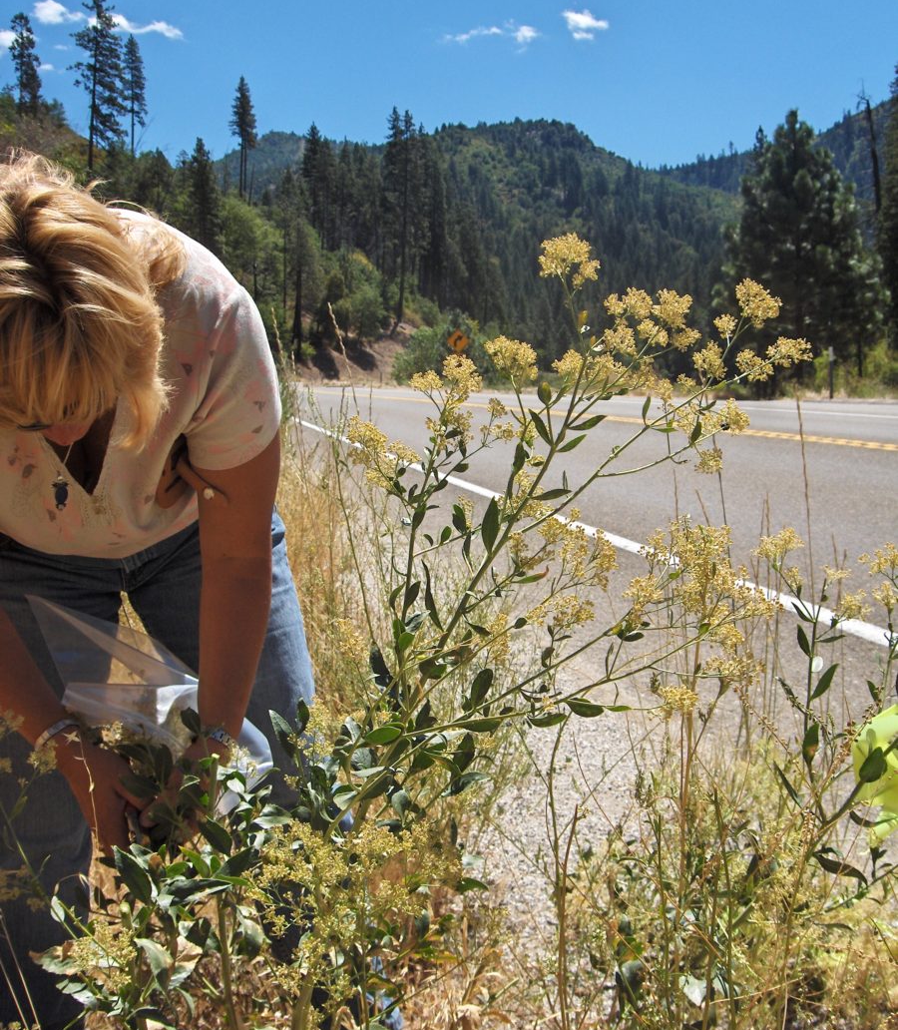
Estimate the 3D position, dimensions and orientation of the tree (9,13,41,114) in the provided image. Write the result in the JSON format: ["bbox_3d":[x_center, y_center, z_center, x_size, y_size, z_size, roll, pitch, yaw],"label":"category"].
[{"bbox_3d":[-59.925,-63.728,190.000,4.507,14.365,4.056,0,6,0],"label":"tree"}]

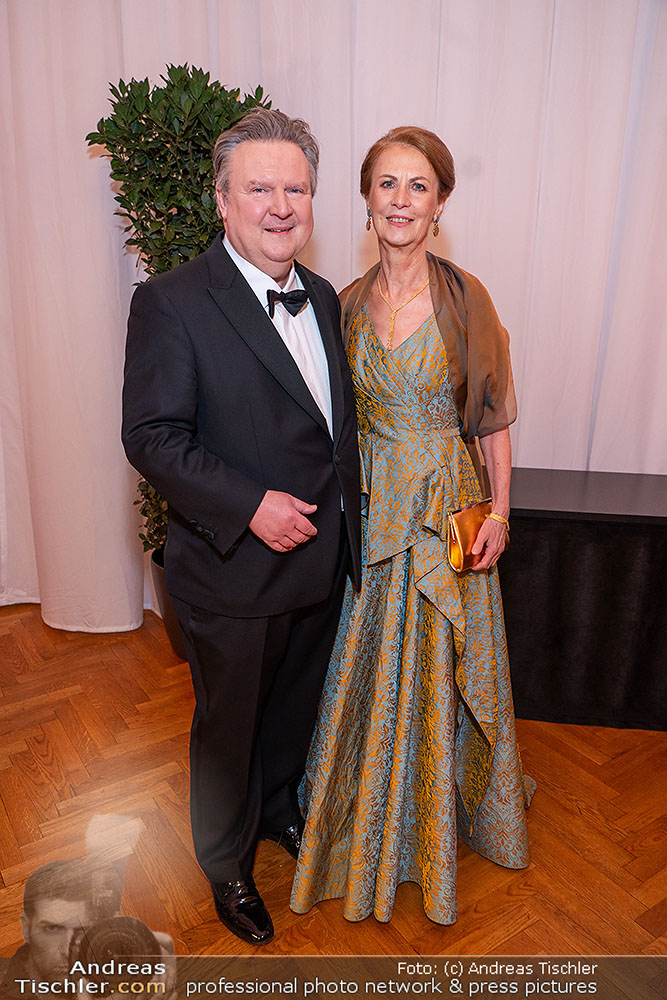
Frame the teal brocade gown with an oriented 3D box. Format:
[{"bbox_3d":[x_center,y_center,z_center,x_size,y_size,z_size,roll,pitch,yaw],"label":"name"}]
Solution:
[{"bbox_3d":[0.232,0.248,1.756,0.620,1.380,0.560,6,17,19],"label":"teal brocade gown"}]

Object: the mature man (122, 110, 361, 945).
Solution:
[{"bbox_3d":[-0.168,0.111,1.587,0.610,1.740,0.450,-8,17,-32],"label":"mature man"}]

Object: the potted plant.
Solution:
[{"bbox_3d":[-0.525,-0.416,2.681,0.640,2.130,0.610,4,16,11],"label":"potted plant"}]

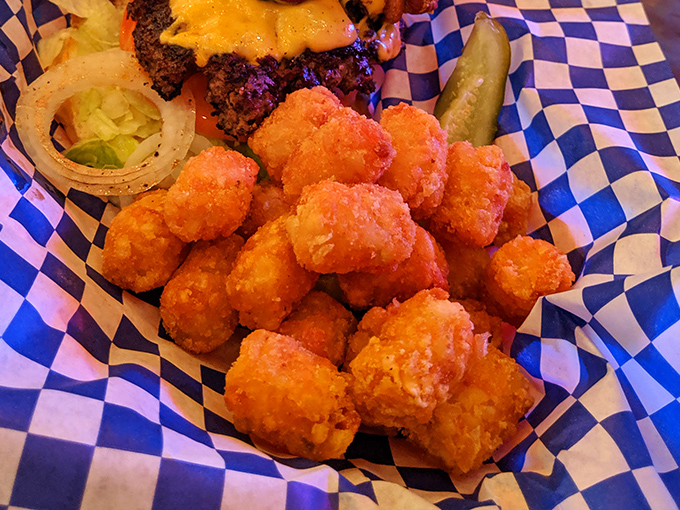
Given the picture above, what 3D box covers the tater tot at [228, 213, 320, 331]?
[{"bbox_3d":[-0.024,0.006,0.186,0.026,0.026,0.039,20,69,17],"label":"tater tot"}]

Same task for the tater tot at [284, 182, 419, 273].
[{"bbox_3d":[0.003,-0.008,0.150,0.036,0.024,0.025,6,48,12],"label":"tater tot"}]

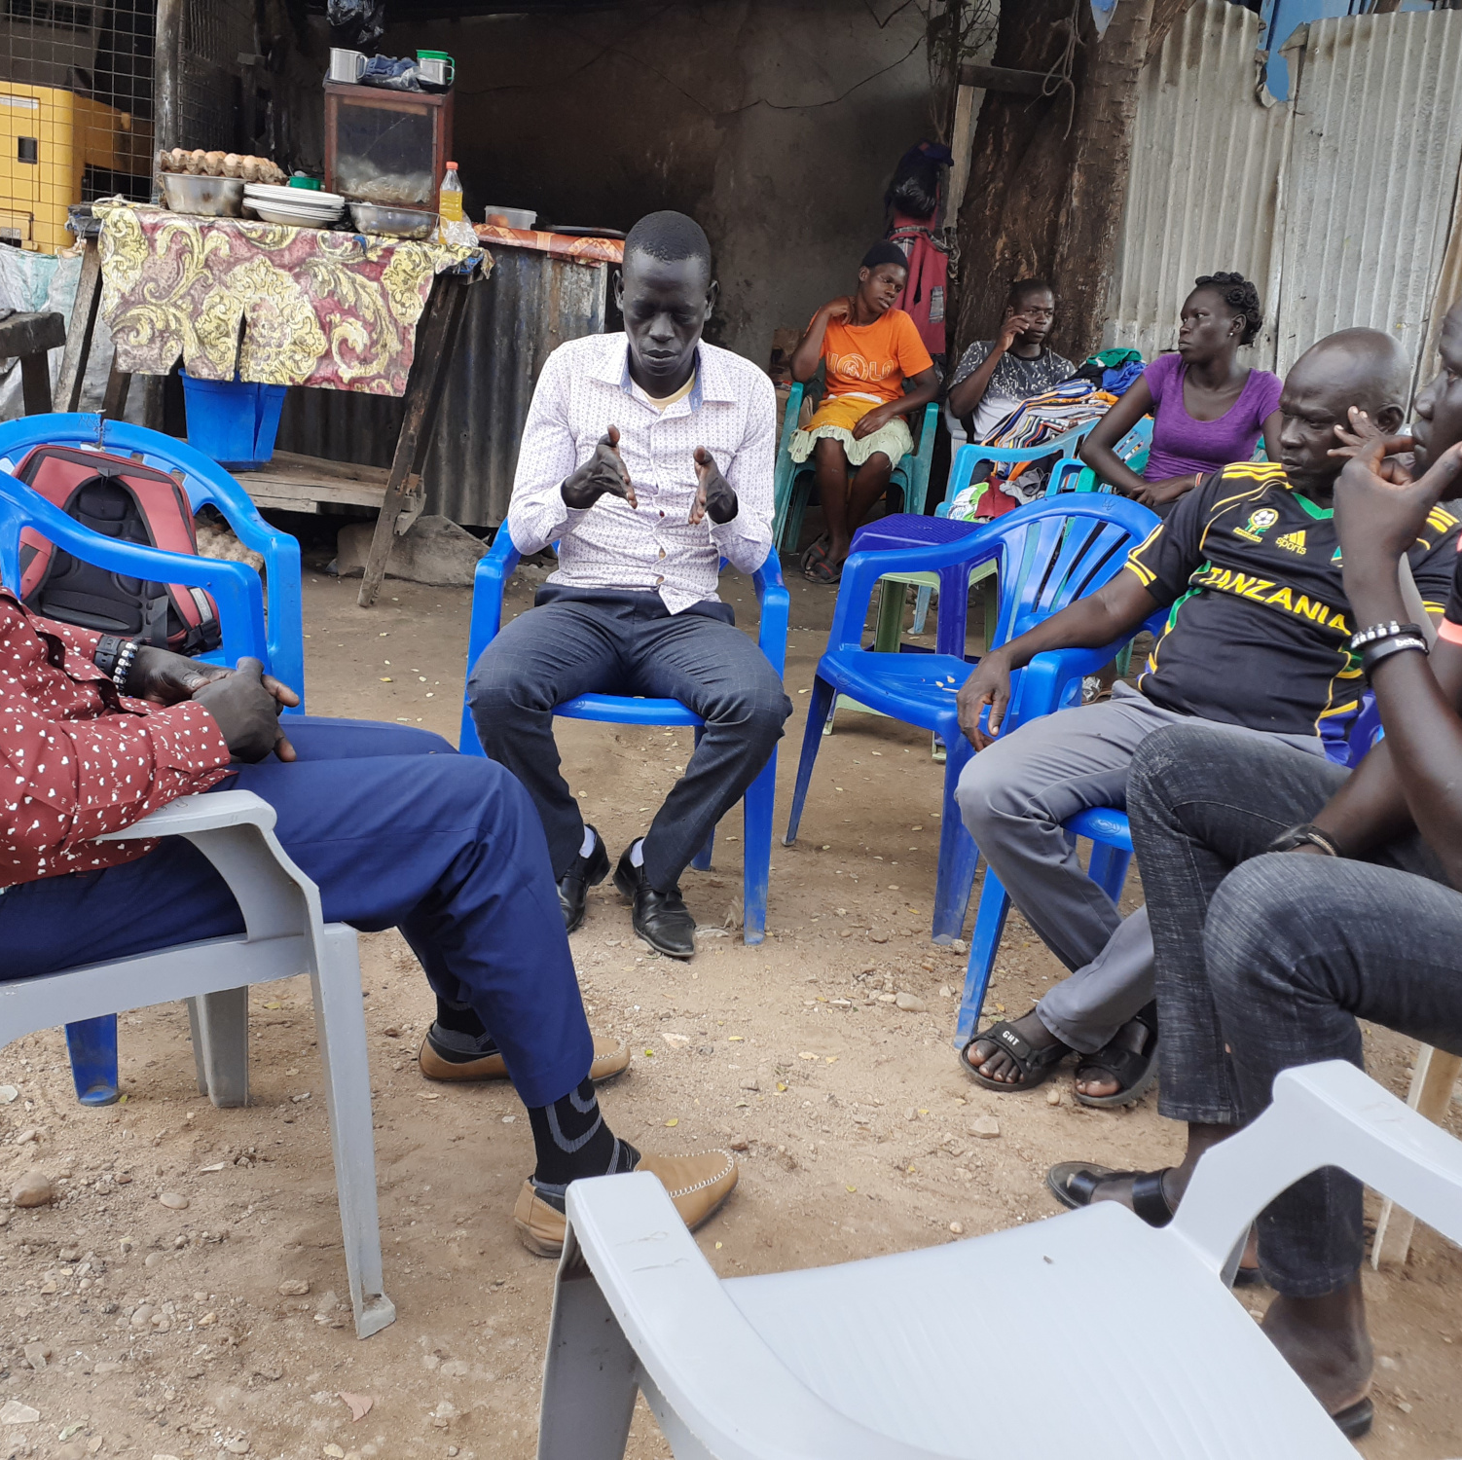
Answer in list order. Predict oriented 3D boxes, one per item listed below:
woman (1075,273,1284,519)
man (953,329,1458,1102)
[{"bbox_3d":[1.162,-0.621,4.017,0.520,1.200,0.720,17,18,37],"label":"woman"},{"bbox_3d":[0.776,-0.011,2.277,0.700,1.170,0.580,-7,19,-38],"label":"man"}]

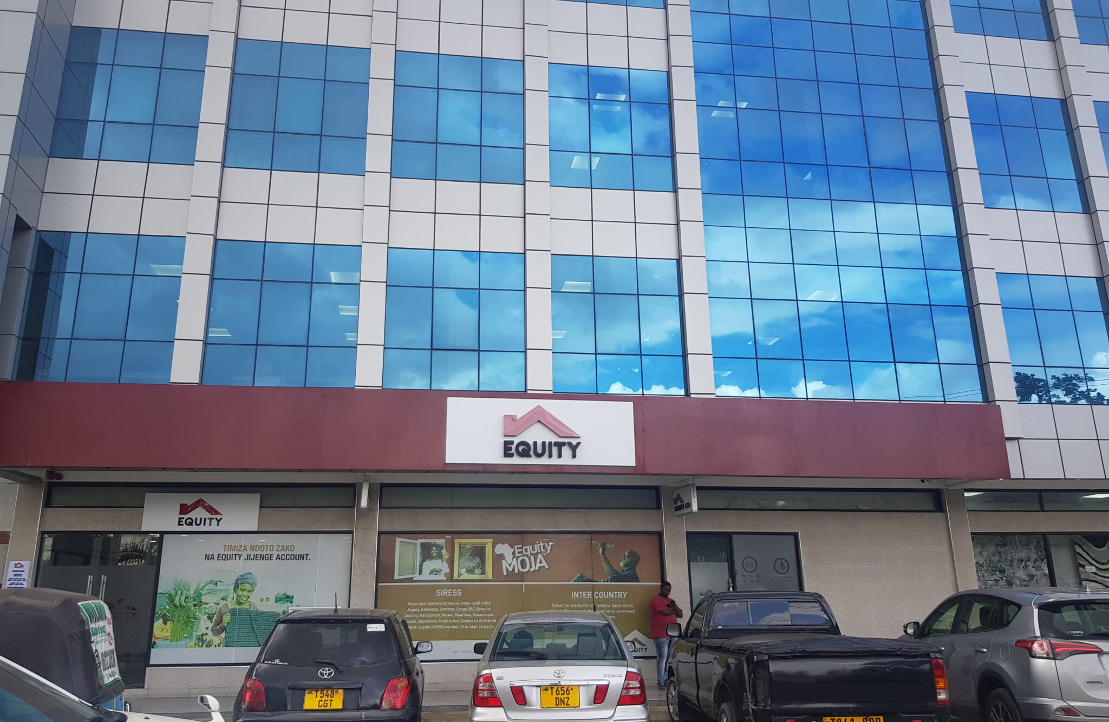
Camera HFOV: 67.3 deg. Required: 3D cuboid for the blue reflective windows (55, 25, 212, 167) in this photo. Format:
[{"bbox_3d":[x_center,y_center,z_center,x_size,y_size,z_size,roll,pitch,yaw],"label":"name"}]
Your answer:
[{"bbox_3d":[-6.771,-4.284,13.407,2.179,2.394,0.150,1,-16,-8],"label":"blue reflective windows"}]

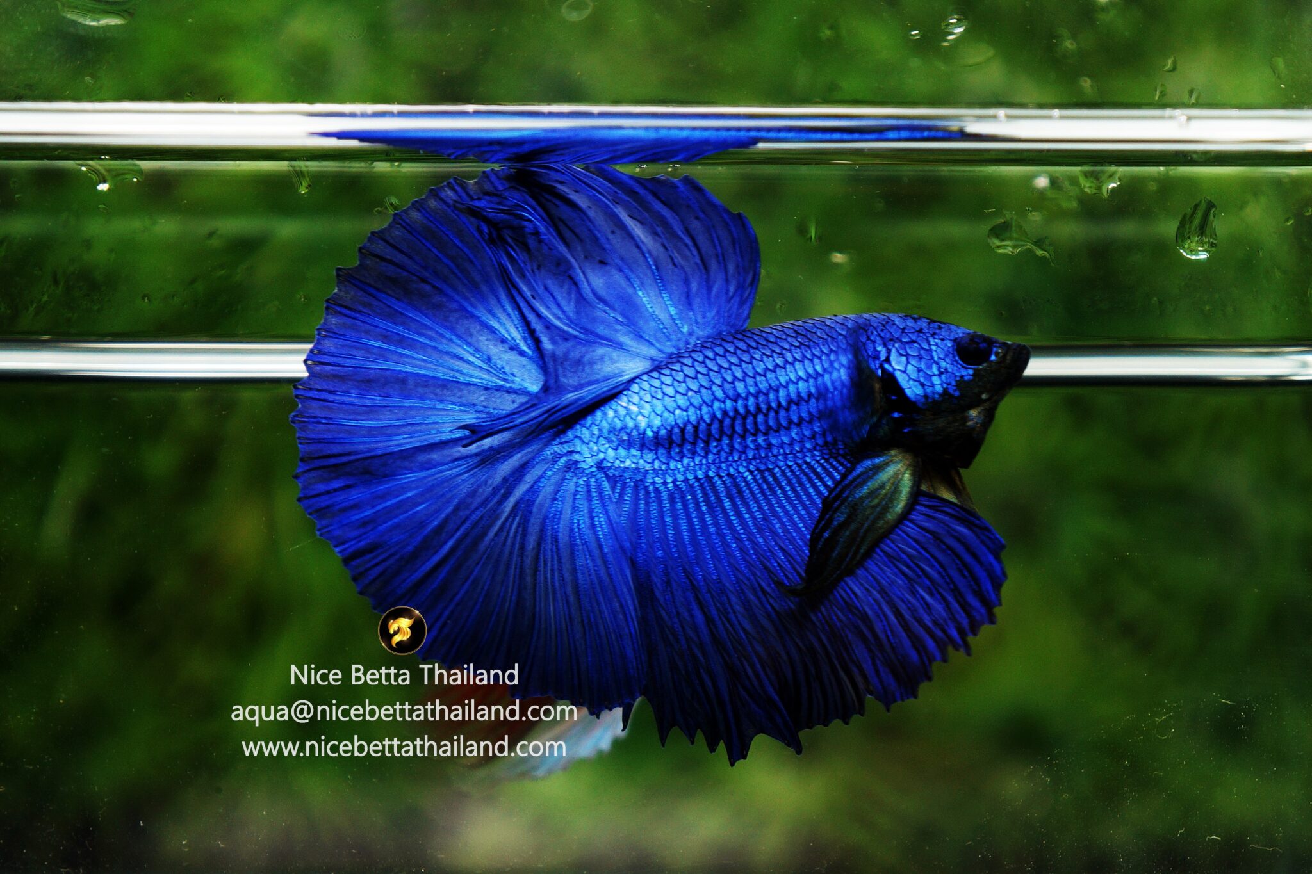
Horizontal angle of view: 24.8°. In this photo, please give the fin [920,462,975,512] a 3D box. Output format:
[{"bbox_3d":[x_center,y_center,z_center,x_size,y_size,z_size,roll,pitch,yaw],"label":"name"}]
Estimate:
[{"bbox_3d":[0.027,0.005,0.271,0.005,0.007,0.003,-23,0,0],"label":"fin"}]

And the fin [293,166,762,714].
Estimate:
[{"bbox_3d":[-0.012,0.000,0.285,0.045,0.052,0.012,0,0,0],"label":"fin"}]

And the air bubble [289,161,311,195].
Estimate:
[{"bbox_3d":[-0.034,-0.025,0.285,0.002,0.003,0.002,0,0,0],"label":"air bubble"}]

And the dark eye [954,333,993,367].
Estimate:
[{"bbox_3d":[0.028,-0.008,0.267,0.003,0.003,0.003,0,0,-9],"label":"dark eye"}]

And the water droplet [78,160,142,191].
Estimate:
[{"bbox_3d":[-0.052,-0.025,0.285,0.006,0.003,0.002,0,0,0],"label":"water droplet"}]

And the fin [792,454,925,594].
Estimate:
[{"bbox_3d":[0.018,0.008,0.266,0.007,0.017,0.003,44,0,0],"label":"fin"}]

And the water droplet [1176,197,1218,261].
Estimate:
[{"bbox_3d":[0.052,-0.020,0.285,0.004,0.006,0.002,0,0,0],"label":"water droplet"}]

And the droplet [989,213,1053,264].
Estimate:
[{"bbox_3d":[0.035,-0.019,0.285,0.006,0.005,0.002,0,0,0],"label":"droplet"}]

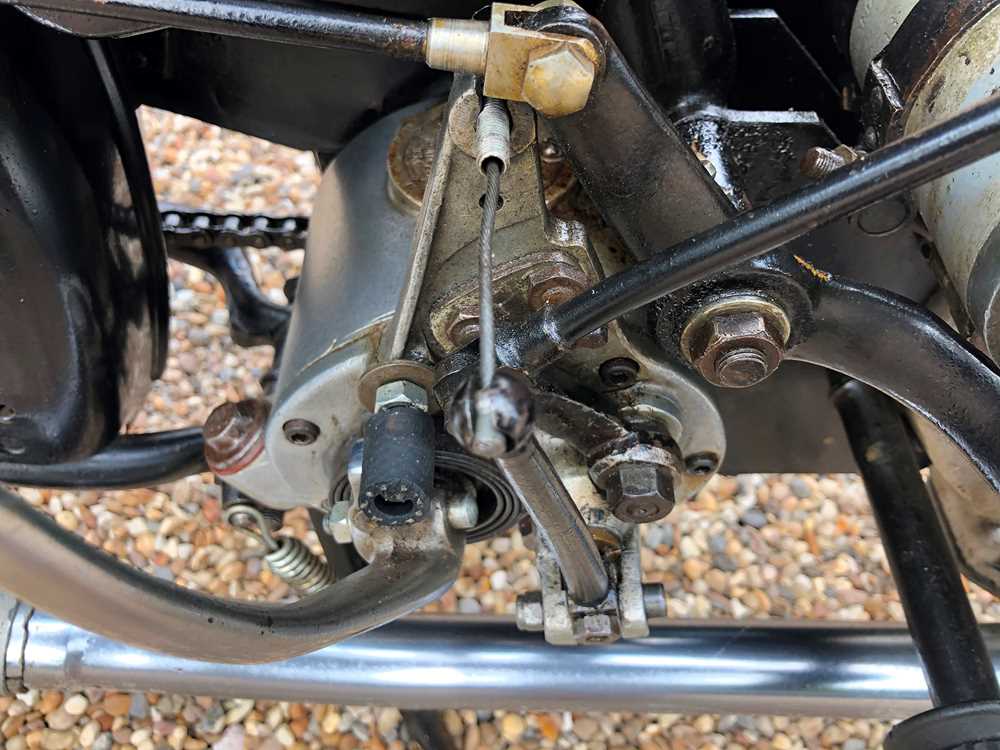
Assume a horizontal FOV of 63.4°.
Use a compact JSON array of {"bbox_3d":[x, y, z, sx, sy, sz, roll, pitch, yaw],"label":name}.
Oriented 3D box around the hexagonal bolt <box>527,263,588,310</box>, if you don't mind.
[{"bbox_3d":[0.015,-0.022,0.205,0.015,0.017,0.006,0,53,0],"label":"hexagonal bolt"}]

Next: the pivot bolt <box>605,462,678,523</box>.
[{"bbox_3d":[0.039,0.033,0.225,0.018,0.016,0.009,0,53,0],"label":"pivot bolt"}]

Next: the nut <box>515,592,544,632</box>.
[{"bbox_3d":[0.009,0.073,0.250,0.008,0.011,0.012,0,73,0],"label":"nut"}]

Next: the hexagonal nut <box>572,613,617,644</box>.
[{"bbox_3d":[0.030,0.077,0.247,0.015,0.013,0.006,0,53,0],"label":"hexagonal nut"}]

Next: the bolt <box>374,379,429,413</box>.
[{"bbox_3d":[-0.028,0.009,0.226,0.014,0.016,0.005,3,49,-2],"label":"bolt"}]

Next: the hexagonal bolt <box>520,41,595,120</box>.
[{"bbox_3d":[0.012,-0.063,0.172,0.014,0.016,0.005,5,53,-6],"label":"hexagonal bolt"}]

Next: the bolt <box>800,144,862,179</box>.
[{"bbox_3d":[0.097,-0.060,0.235,0.018,0.011,0.011,16,52,-14],"label":"bolt"}]

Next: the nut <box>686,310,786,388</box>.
[{"bbox_3d":[0.064,-0.007,0.216,0.024,0.020,0.011,0,53,0],"label":"nut"}]

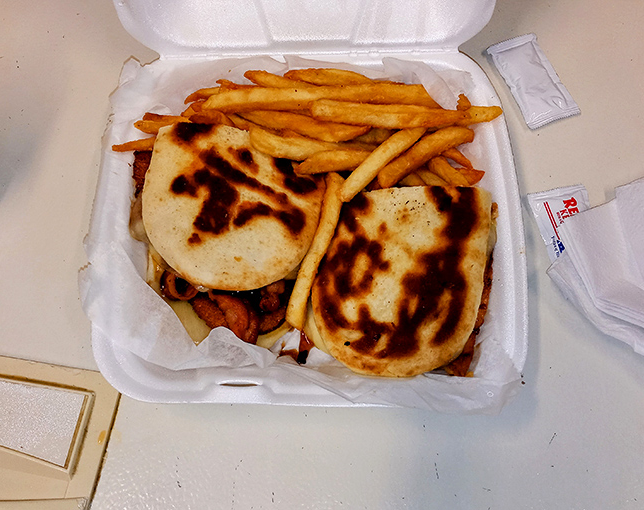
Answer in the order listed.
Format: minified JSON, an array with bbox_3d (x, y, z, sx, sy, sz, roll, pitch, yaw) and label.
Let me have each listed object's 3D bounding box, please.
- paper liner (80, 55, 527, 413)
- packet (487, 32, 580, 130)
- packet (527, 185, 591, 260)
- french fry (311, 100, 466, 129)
[{"bbox_3d":[-0.012,-0.018,0.329,0.241,0.048,0.215,0,73,3],"label":"paper liner"},{"bbox_3d":[0.146,-0.121,0.379,0.038,0.008,0.069,-20,73,-4],"label":"packet"},{"bbox_3d":[0.157,-0.011,0.344,0.038,0.008,0.069,-11,72,-1],"label":"packet"},{"bbox_3d":[0.040,-0.083,0.327,0.093,0.011,0.012,5,73,4],"label":"french fry"}]

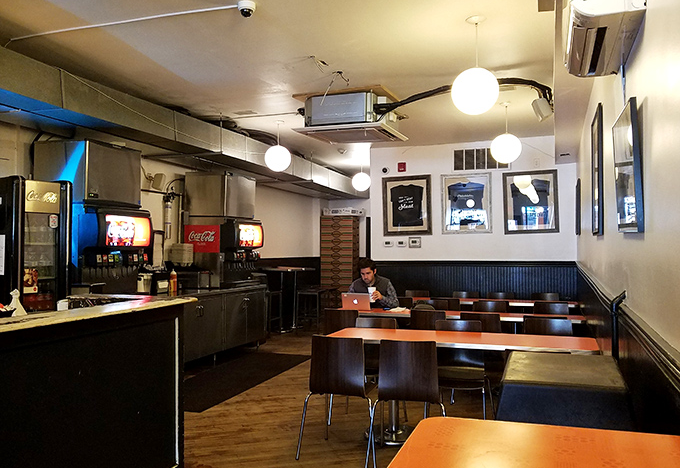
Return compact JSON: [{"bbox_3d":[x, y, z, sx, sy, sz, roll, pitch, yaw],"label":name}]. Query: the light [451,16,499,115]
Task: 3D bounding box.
[{"bbox_3d":[1.003,-1.228,3.784,0.355,0.710,0.355,-1,-3,23],"label":"light"}]

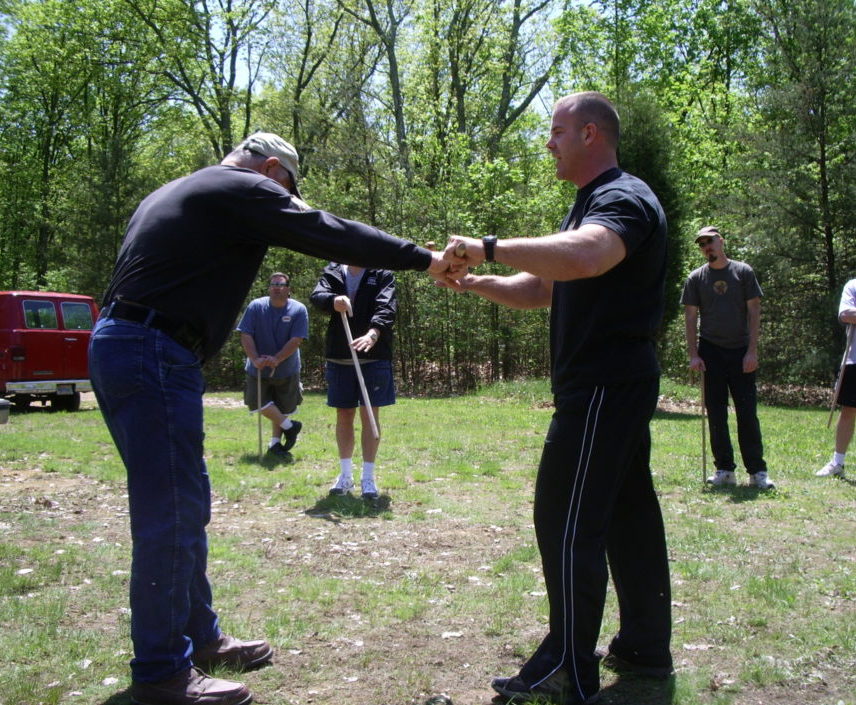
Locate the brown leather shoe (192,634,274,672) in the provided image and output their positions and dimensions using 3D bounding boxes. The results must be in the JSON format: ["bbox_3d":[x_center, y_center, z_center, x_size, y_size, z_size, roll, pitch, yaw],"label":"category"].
[{"bbox_3d":[-0.615,0.890,2.850,0.310,0.120,0.120,0,1,-12],"label":"brown leather shoe"}]

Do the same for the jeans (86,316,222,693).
[{"bbox_3d":[-0.780,0.395,2.710,0.340,0.990,0.430,0,1,-2],"label":"jeans"}]

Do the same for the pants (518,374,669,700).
[{"bbox_3d":[0.515,0.517,2.869,0.490,0.960,0.420,0,1,-5],"label":"pants"}]

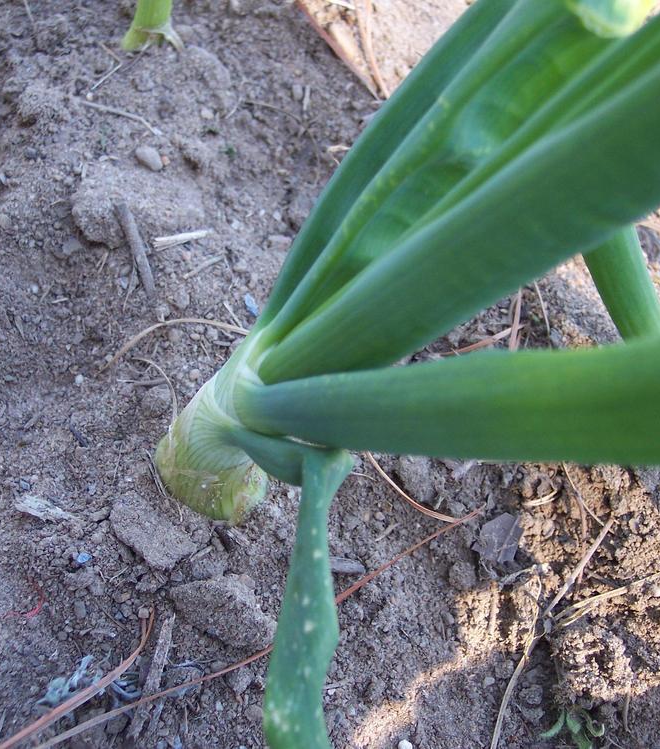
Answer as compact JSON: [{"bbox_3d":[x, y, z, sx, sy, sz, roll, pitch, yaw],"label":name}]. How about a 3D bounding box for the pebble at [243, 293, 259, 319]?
[{"bbox_3d":[-0.035,-0.031,0.483,0.006,0.004,0.012,-14,53,-16],"label":"pebble"}]

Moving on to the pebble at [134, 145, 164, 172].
[{"bbox_3d":[-0.089,-0.107,0.542,0.011,0.009,0.017,-24,56,-23],"label":"pebble"}]

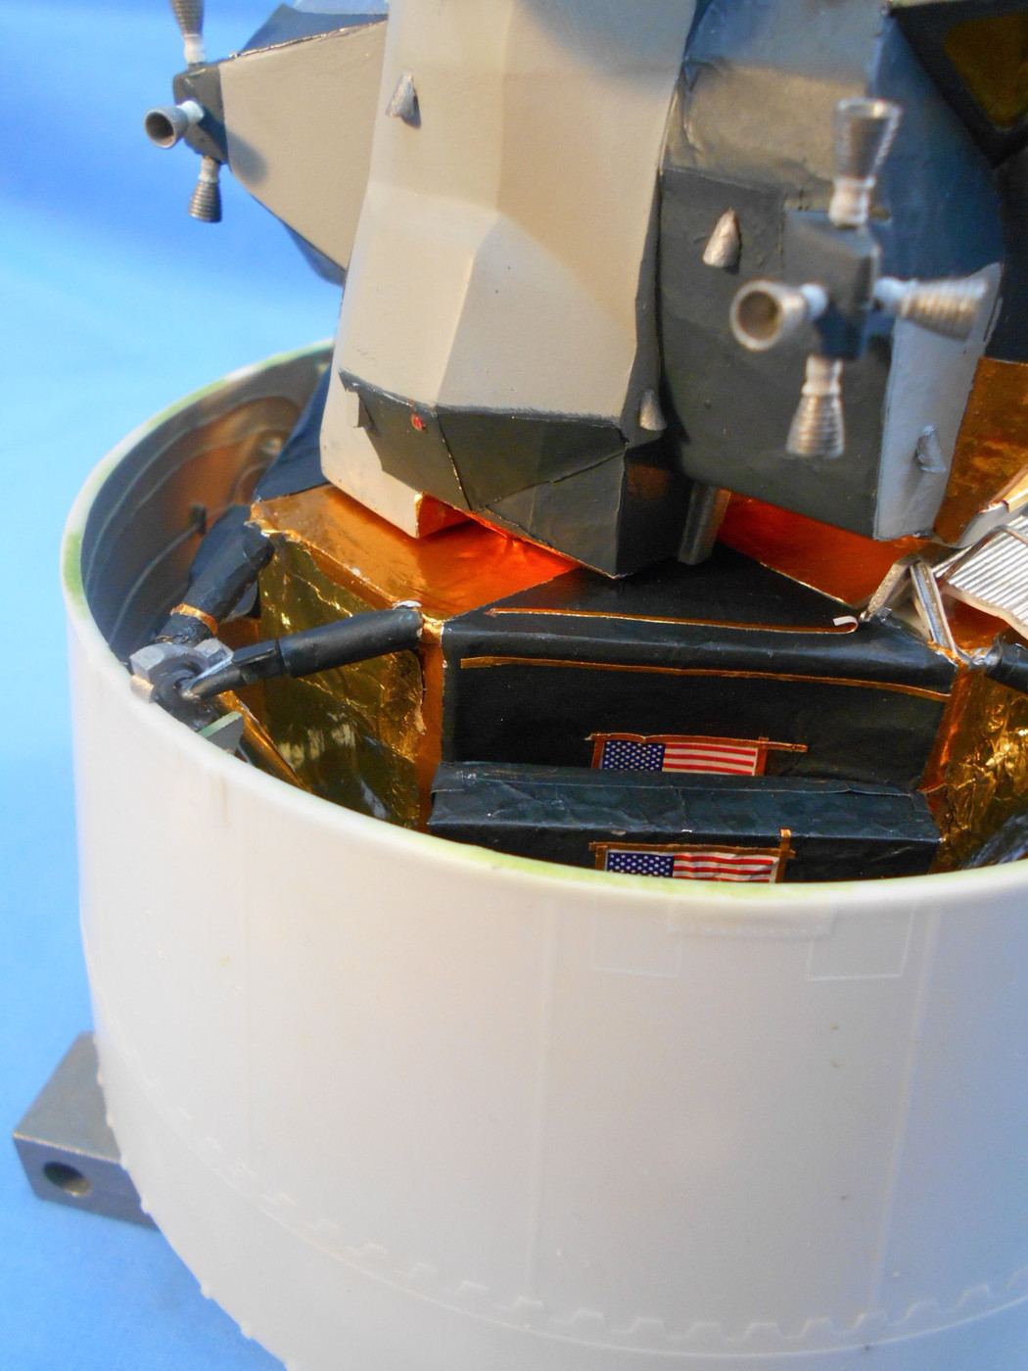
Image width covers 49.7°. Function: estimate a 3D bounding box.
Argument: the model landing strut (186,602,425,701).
[{"bbox_3d":[-0.017,-0.002,0.089,0.021,0.003,0.003,-13,32,15],"label":"model landing strut"}]

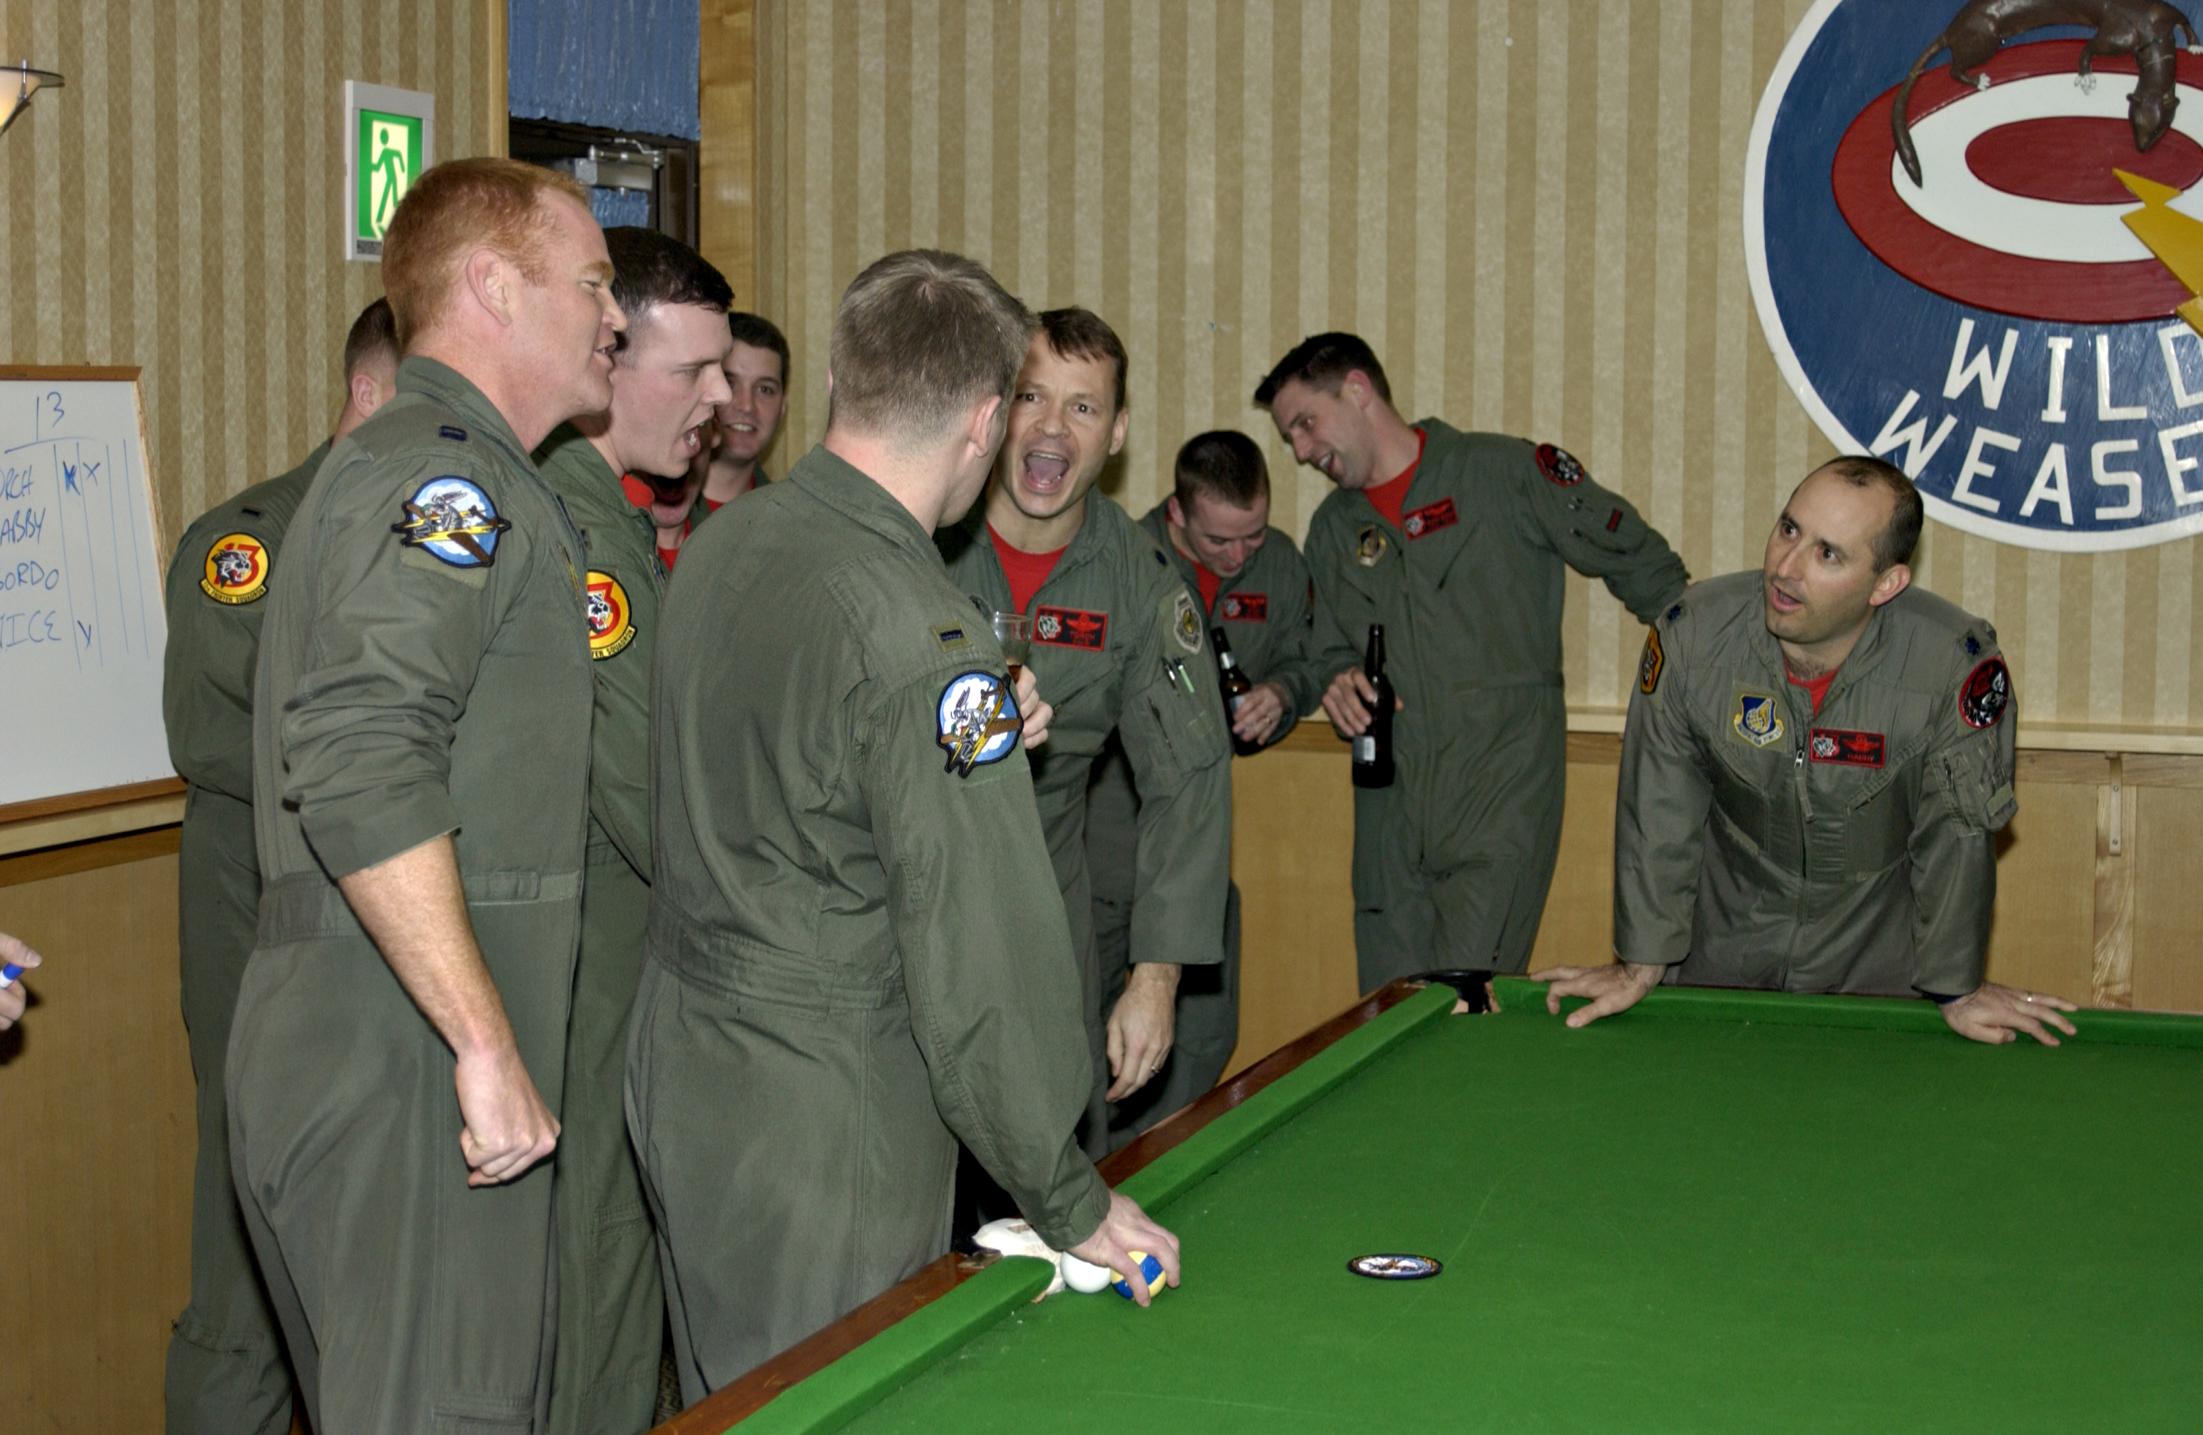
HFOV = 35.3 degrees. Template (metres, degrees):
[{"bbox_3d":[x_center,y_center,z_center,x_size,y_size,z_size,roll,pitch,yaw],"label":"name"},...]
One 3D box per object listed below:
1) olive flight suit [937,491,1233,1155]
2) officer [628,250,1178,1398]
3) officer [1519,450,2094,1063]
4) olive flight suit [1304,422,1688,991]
[{"bbox_3d":[-0.063,0.452,4.399,0.520,1.480,0.350,2,4,21],"label":"olive flight suit"},{"bbox_3d":[-0.203,0.453,3.257,0.500,1.765,0.580,-2,5,-35],"label":"officer"},{"bbox_3d":[0.982,0.438,4.859,0.740,1.600,0.660,2,4,18],"label":"officer"},{"bbox_3d":[0.668,0.288,5.881,0.620,1.580,0.440,2,4,25],"label":"olive flight suit"}]

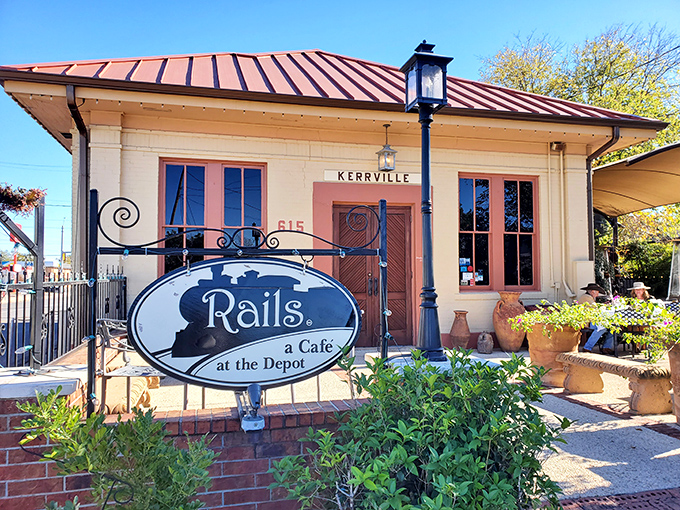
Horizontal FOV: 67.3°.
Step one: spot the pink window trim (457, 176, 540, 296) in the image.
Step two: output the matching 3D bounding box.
[{"bbox_3d":[3.021,-0.415,9.665,1.740,2.233,0.140,0,-1,-15],"label":"pink window trim"}]

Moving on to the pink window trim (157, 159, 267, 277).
[{"bbox_3d":[-2.135,-0.478,8.680,1.820,2.300,0.140,0,-3,-14],"label":"pink window trim"}]

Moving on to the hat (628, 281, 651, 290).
[{"bbox_3d":[5.430,0.576,9.250,0.400,0.140,0.420,-2,-3,30],"label":"hat"}]

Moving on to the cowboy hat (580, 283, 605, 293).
[{"bbox_3d":[4.499,0.592,9.100,0.420,0.145,0.360,11,2,21],"label":"cowboy hat"}]

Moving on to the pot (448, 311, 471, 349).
[{"bbox_3d":[2.132,1.369,9.090,0.365,0.745,0.365,0,-1,0],"label":"pot"}]

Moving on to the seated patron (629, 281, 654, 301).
[{"bbox_3d":[5.630,1.120,9.532,0.560,1.250,0.720,0,-1,20],"label":"seated patron"}]

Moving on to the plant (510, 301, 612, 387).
[{"bbox_3d":[2.909,1.159,6.700,1.180,1.070,1.000,0,-1,17],"label":"plant"}]

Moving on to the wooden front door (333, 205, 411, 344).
[{"bbox_3d":[0.580,0.382,9.110,1.500,2.504,0.080,0,-1,-15],"label":"wooden front door"}]

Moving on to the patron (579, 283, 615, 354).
[{"bbox_3d":[4.563,1.113,9.082,0.700,1.250,0.520,0,-1,-5],"label":"patron"}]

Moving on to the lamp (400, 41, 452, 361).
[{"bbox_3d":[0.550,-0.351,3.173,0.260,1.994,0.260,0,-3,-14],"label":"lamp"}]

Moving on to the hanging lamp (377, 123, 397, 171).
[{"bbox_3d":[0.783,-1.775,8.510,0.263,0.775,0.263,1,-1,-34],"label":"hanging lamp"}]

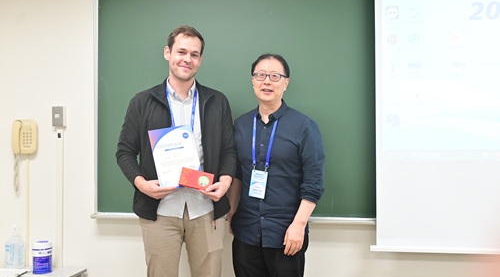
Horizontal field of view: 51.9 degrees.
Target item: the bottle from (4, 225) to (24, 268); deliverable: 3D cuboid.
[{"bbox_3d":[-1.409,0.643,3.080,0.087,0.252,0.084,0,-1,-7],"label":"bottle"}]

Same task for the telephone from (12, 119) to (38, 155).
[{"bbox_3d":[-1.368,-0.010,3.130,0.143,0.210,0.075,0,-1,8],"label":"telephone"}]

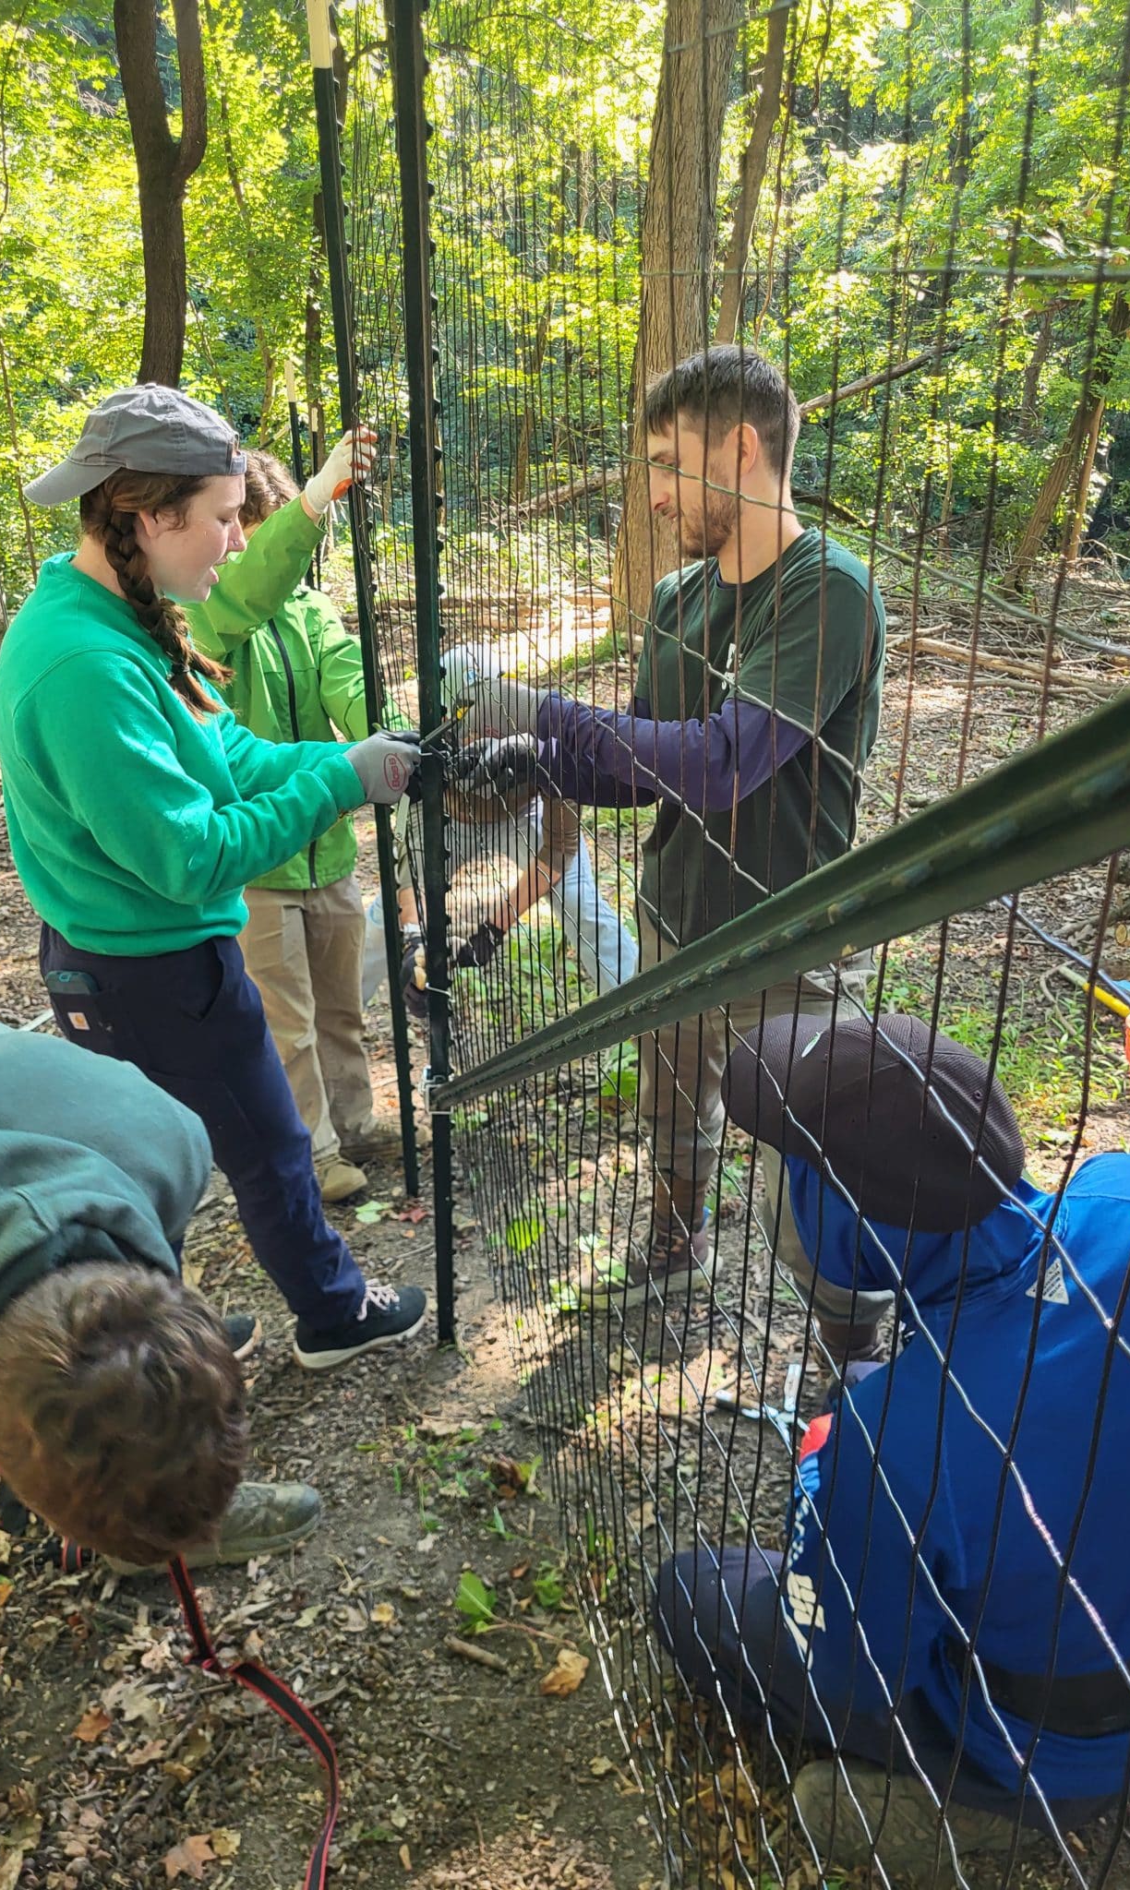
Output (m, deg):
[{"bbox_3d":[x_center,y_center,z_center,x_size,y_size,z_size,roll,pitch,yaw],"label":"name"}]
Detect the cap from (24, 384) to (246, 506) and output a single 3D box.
[{"bbox_3d":[-0.549,-0.637,1.810,0.270,0.145,0.175,-1,26,-2],"label":"cap"}]

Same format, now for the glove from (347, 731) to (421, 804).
[{"bbox_3d":[-0.240,-0.244,1.950,0.125,0.100,0.090,-4,26,-9],"label":"glove"}]

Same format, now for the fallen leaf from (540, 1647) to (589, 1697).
[{"bbox_3d":[-0.001,0.987,1.921,0.048,0.025,0.079,21,33,36],"label":"fallen leaf"}]

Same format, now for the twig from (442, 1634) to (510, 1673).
[{"bbox_3d":[-0.123,0.972,1.948,0.098,0.020,0.020,12,28,23],"label":"twig"}]

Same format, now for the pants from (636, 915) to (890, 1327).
[{"bbox_3d":[0.306,0.226,2.268,0.350,0.750,0.400,-9,27,-18],"label":"pants"}]

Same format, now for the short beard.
[{"bbox_3d":[0.191,-0.558,1.880,0.090,0.105,0.130,-12,26,4],"label":"short beard"}]

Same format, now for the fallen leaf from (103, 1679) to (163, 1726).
[{"bbox_3d":[-0.573,1.003,1.884,0.080,0.018,0.068,5,26,9],"label":"fallen leaf"}]

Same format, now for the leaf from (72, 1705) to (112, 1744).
[{"bbox_3d":[-0.616,1.018,1.853,0.046,0.018,0.046,-15,30,-29],"label":"leaf"}]

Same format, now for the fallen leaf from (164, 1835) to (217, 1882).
[{"bbox_3d":[-0.448,1.094,1.700,0.059,0.018,0.060,-1,26,-3],"label":"fallen leaf"}]

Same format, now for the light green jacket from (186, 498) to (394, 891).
[{"bbox_3d":[-0.528,-0.480,2.720,0.480,0.710,0.400,-13,25,-29],"label":"light green jacket"}]

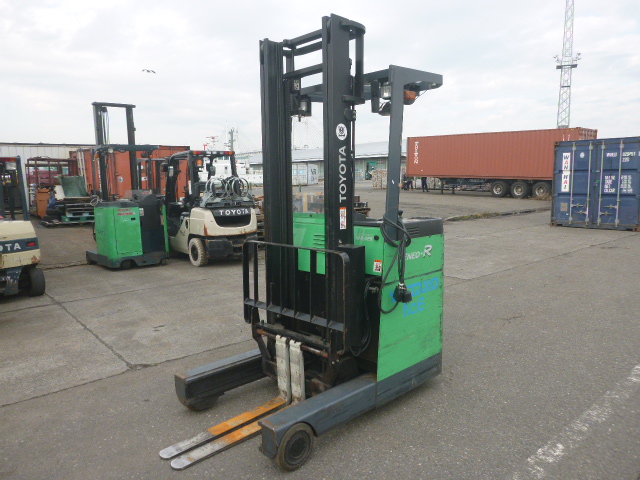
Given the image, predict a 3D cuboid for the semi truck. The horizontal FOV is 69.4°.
[{"bbox_3d":[11.336,-5.024,31.063,2.500,4.053,12.400,-8,12,-38],"label":"semi truck"}]

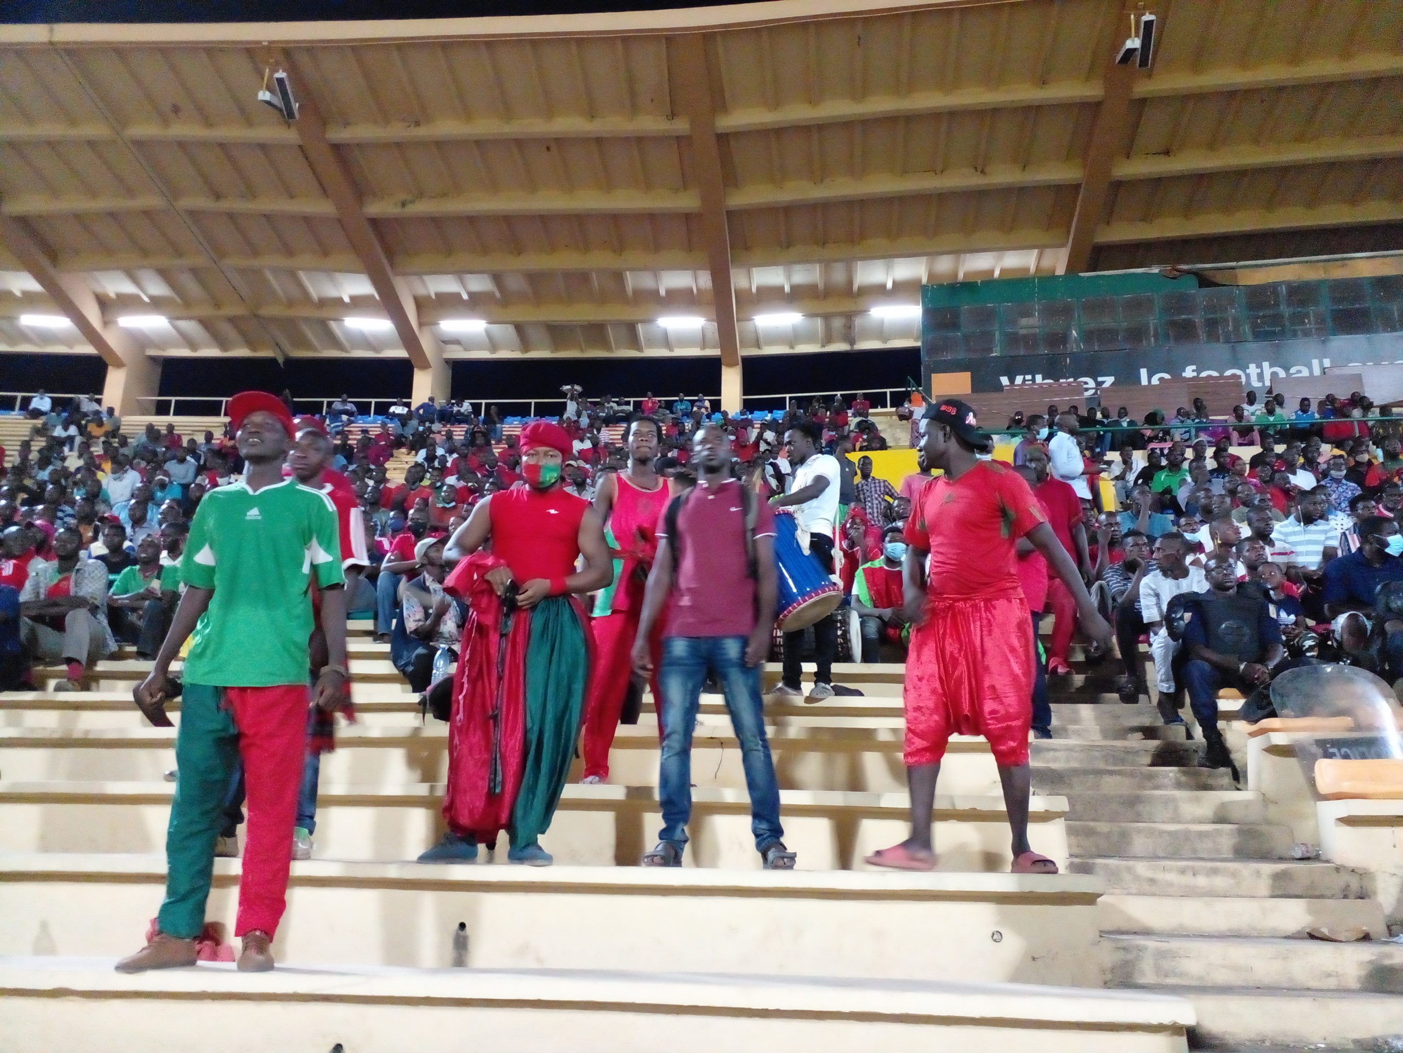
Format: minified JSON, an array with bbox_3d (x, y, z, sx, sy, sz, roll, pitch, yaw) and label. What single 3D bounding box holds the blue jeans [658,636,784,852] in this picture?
[{"bbox_3d":[0.075,0.764,4.100,0.460,0.870,0.280,1,-16,0],"label":"blue jeans"}]

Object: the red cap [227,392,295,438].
[{"bbox_3d":[-1.432,-0.370,3.570,0.185,0.130,0.265,3,-46,-8],"label":"red cap"}]

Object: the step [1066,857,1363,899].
[{"bbox_3d":[2.129,1.502,4.650,1.205,0.150,0.360,-1,-16,5],"label":"step"}]

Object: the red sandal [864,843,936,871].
[{"bbox_3d":[0.705,1.173,3.879,0.270,0.085,0.105,16,-21,-27],"label":"red sandal"}]

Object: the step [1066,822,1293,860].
[{"bbox_3d":[2.118,1.459,5.064,1.068,0.155,0.360,-1,-16,5],"label":"step"}]

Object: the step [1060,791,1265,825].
[{"bbox_3d":[2.186,1.412,5.472,1.096,0.155,0.360,-1,-16,5],"label":"step"}]

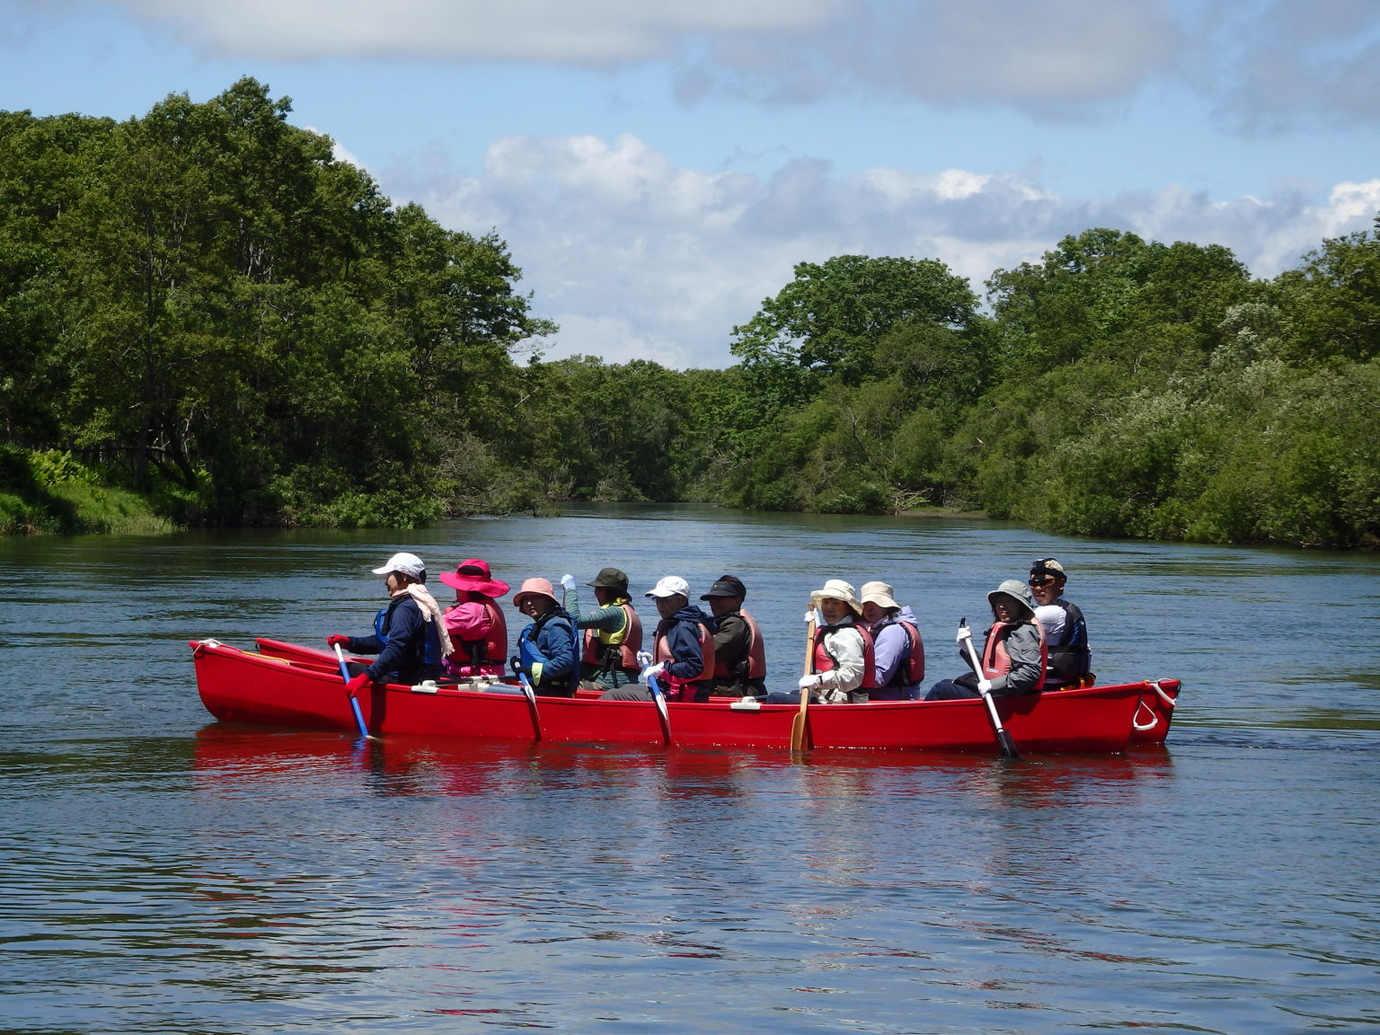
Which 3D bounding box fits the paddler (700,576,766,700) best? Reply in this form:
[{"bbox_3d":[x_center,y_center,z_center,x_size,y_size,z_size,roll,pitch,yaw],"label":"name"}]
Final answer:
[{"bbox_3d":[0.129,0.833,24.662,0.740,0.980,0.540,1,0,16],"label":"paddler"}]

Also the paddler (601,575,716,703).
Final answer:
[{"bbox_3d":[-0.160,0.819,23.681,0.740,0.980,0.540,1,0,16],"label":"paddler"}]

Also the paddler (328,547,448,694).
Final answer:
[{"bbox_3d":[-1.701,0.746,24.118,0.740,1.080,0.540,1,0,16],"label":"paddler"}]

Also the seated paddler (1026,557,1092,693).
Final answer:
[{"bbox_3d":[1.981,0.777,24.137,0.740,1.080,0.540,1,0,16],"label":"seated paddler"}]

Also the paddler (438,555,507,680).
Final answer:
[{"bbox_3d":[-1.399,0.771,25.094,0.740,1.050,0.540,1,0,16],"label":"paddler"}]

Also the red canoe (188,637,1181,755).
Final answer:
[{"bbox_3d":[-0.063,1.090,24.186,5.650,0.570,1.800,1,0,16],"label":"red canoe"}]

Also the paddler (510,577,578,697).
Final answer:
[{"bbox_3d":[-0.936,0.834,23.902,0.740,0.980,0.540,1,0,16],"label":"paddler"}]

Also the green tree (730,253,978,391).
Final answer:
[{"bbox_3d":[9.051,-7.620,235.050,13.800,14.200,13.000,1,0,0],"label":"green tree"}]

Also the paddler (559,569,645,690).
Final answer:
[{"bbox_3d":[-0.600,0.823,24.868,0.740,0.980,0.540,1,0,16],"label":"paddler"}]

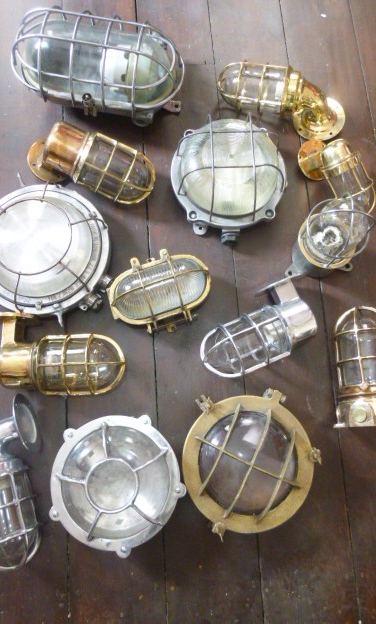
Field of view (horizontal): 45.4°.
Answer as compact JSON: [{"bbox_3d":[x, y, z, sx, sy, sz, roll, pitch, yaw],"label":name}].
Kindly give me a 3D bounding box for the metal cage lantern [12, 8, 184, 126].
[{"bbox_3d":[-0.213,-0.576,1.054,0.410,0.172,0.235,7,78,0],"label":"metal cage lantern"}]

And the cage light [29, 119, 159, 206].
[{"bbox_3d":[-0.233,-0.341,1.020,0.325,0.150,0.122,27,78,5],"label":"cage light"}]

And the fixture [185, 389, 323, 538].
[{"bbox_3d":[0.119,0.299,0.898,0.275,0.125,0.285,20,78,3],"label":"fixture"}]

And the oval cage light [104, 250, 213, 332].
[{"bbox_3d":[-0.060,-0.044,0.978,0.232,0.105,0.160,-14,79,-5],"label":"oval cage light"}]

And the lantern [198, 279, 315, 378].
[{"bbox_3d":[0.155,0.039,0.957,0.268,0.116,0.146,-22,79,-6],"label":"lantern"}]

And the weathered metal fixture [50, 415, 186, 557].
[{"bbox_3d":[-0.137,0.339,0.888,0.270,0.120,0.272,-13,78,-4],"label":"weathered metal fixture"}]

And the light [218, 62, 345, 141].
[{"bbox_3d":[0.236,-0.524,1.075,0.325,0.140,0.130,12,78,2],"label":"light"}]

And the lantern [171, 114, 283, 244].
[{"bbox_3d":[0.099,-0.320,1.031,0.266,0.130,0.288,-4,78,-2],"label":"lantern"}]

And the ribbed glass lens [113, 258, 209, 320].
[{"bbox_3d":[-0.060,-0.052,0.955,0.200,0.052,0.110,-14,79,-5],"label":"ribbed glass lens"}]

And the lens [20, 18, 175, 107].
[{"bbox_3d":[-0.211,-0.585,1.032,0.345,0.080,0.165,7,78,0],"label":"lens"}]

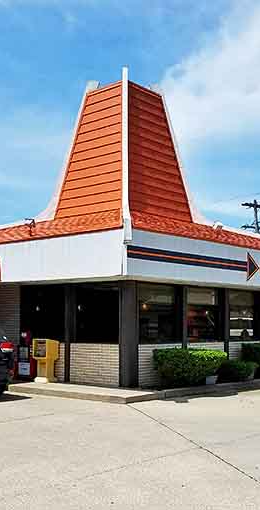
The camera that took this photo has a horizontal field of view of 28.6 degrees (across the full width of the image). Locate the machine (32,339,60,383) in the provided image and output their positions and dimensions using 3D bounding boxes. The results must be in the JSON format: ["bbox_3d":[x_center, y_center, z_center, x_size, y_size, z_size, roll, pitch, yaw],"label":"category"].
[{"bbox_3d":[-2.133,2.726,13.298,0.500,1.140,0.430,-7,-11,40],"label":"machine"}]

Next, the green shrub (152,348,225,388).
[{"bbox_3d":[1.480,2.734,12.431,1.800,0.880,0.730,7,-10,-39],"label":"green shrub"}]

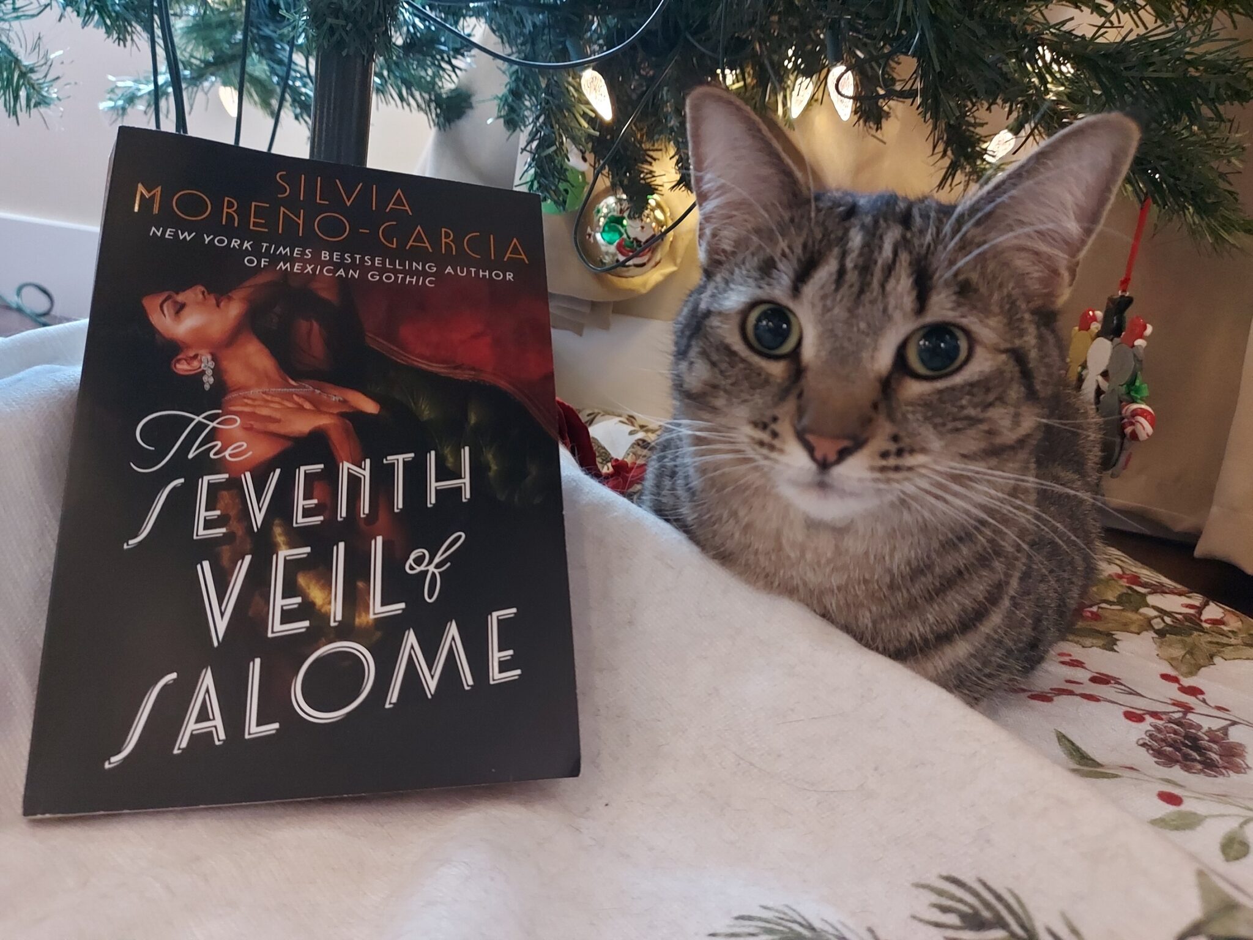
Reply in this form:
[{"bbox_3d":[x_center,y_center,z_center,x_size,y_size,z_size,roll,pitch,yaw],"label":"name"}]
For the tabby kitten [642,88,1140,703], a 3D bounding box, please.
[{"bbox_3d":[0.116,-0.033,0.388,0.190,0.210,0.330,12,13,18],"label":"tabby kitten"}]

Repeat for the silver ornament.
[{"bbox_3d":[0.003,-0.182,0.660,0.065,0.070,0.065,7,13,-2],"label":"silver ornament"}]

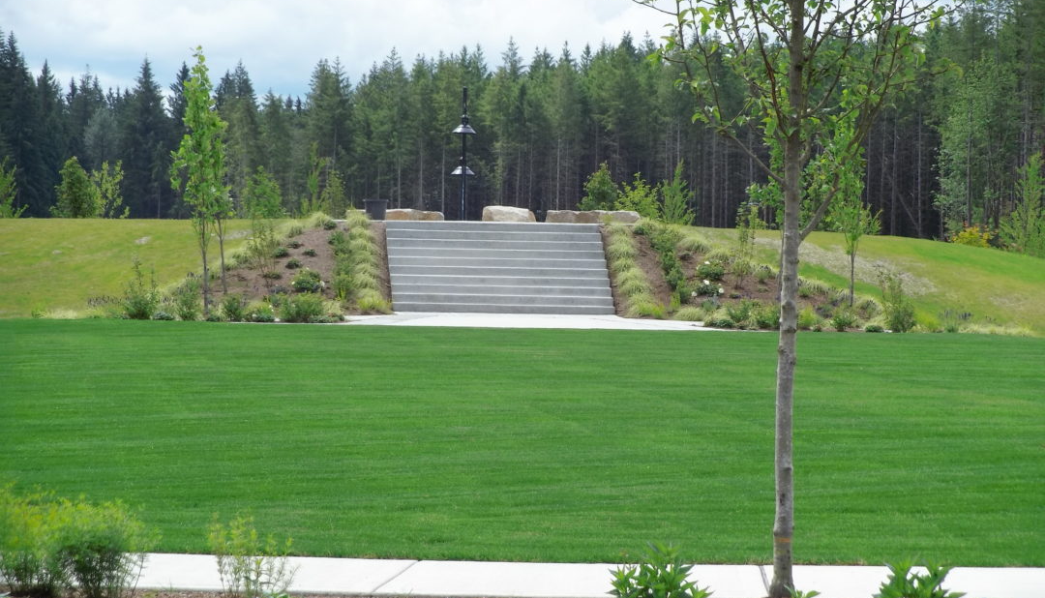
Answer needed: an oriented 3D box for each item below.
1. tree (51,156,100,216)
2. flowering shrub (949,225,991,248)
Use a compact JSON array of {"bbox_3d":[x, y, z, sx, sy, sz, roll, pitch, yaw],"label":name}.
[{"bbox_3d":[-10.552,-2.417,95.000,1.150,2.000,1.150,1,1,-6],"label":"tree"},{"bbox_3d":[9.259,-1.291,83.000,0.880,0.550,0.850,1,1,0],"label":"flowering shrub"}]

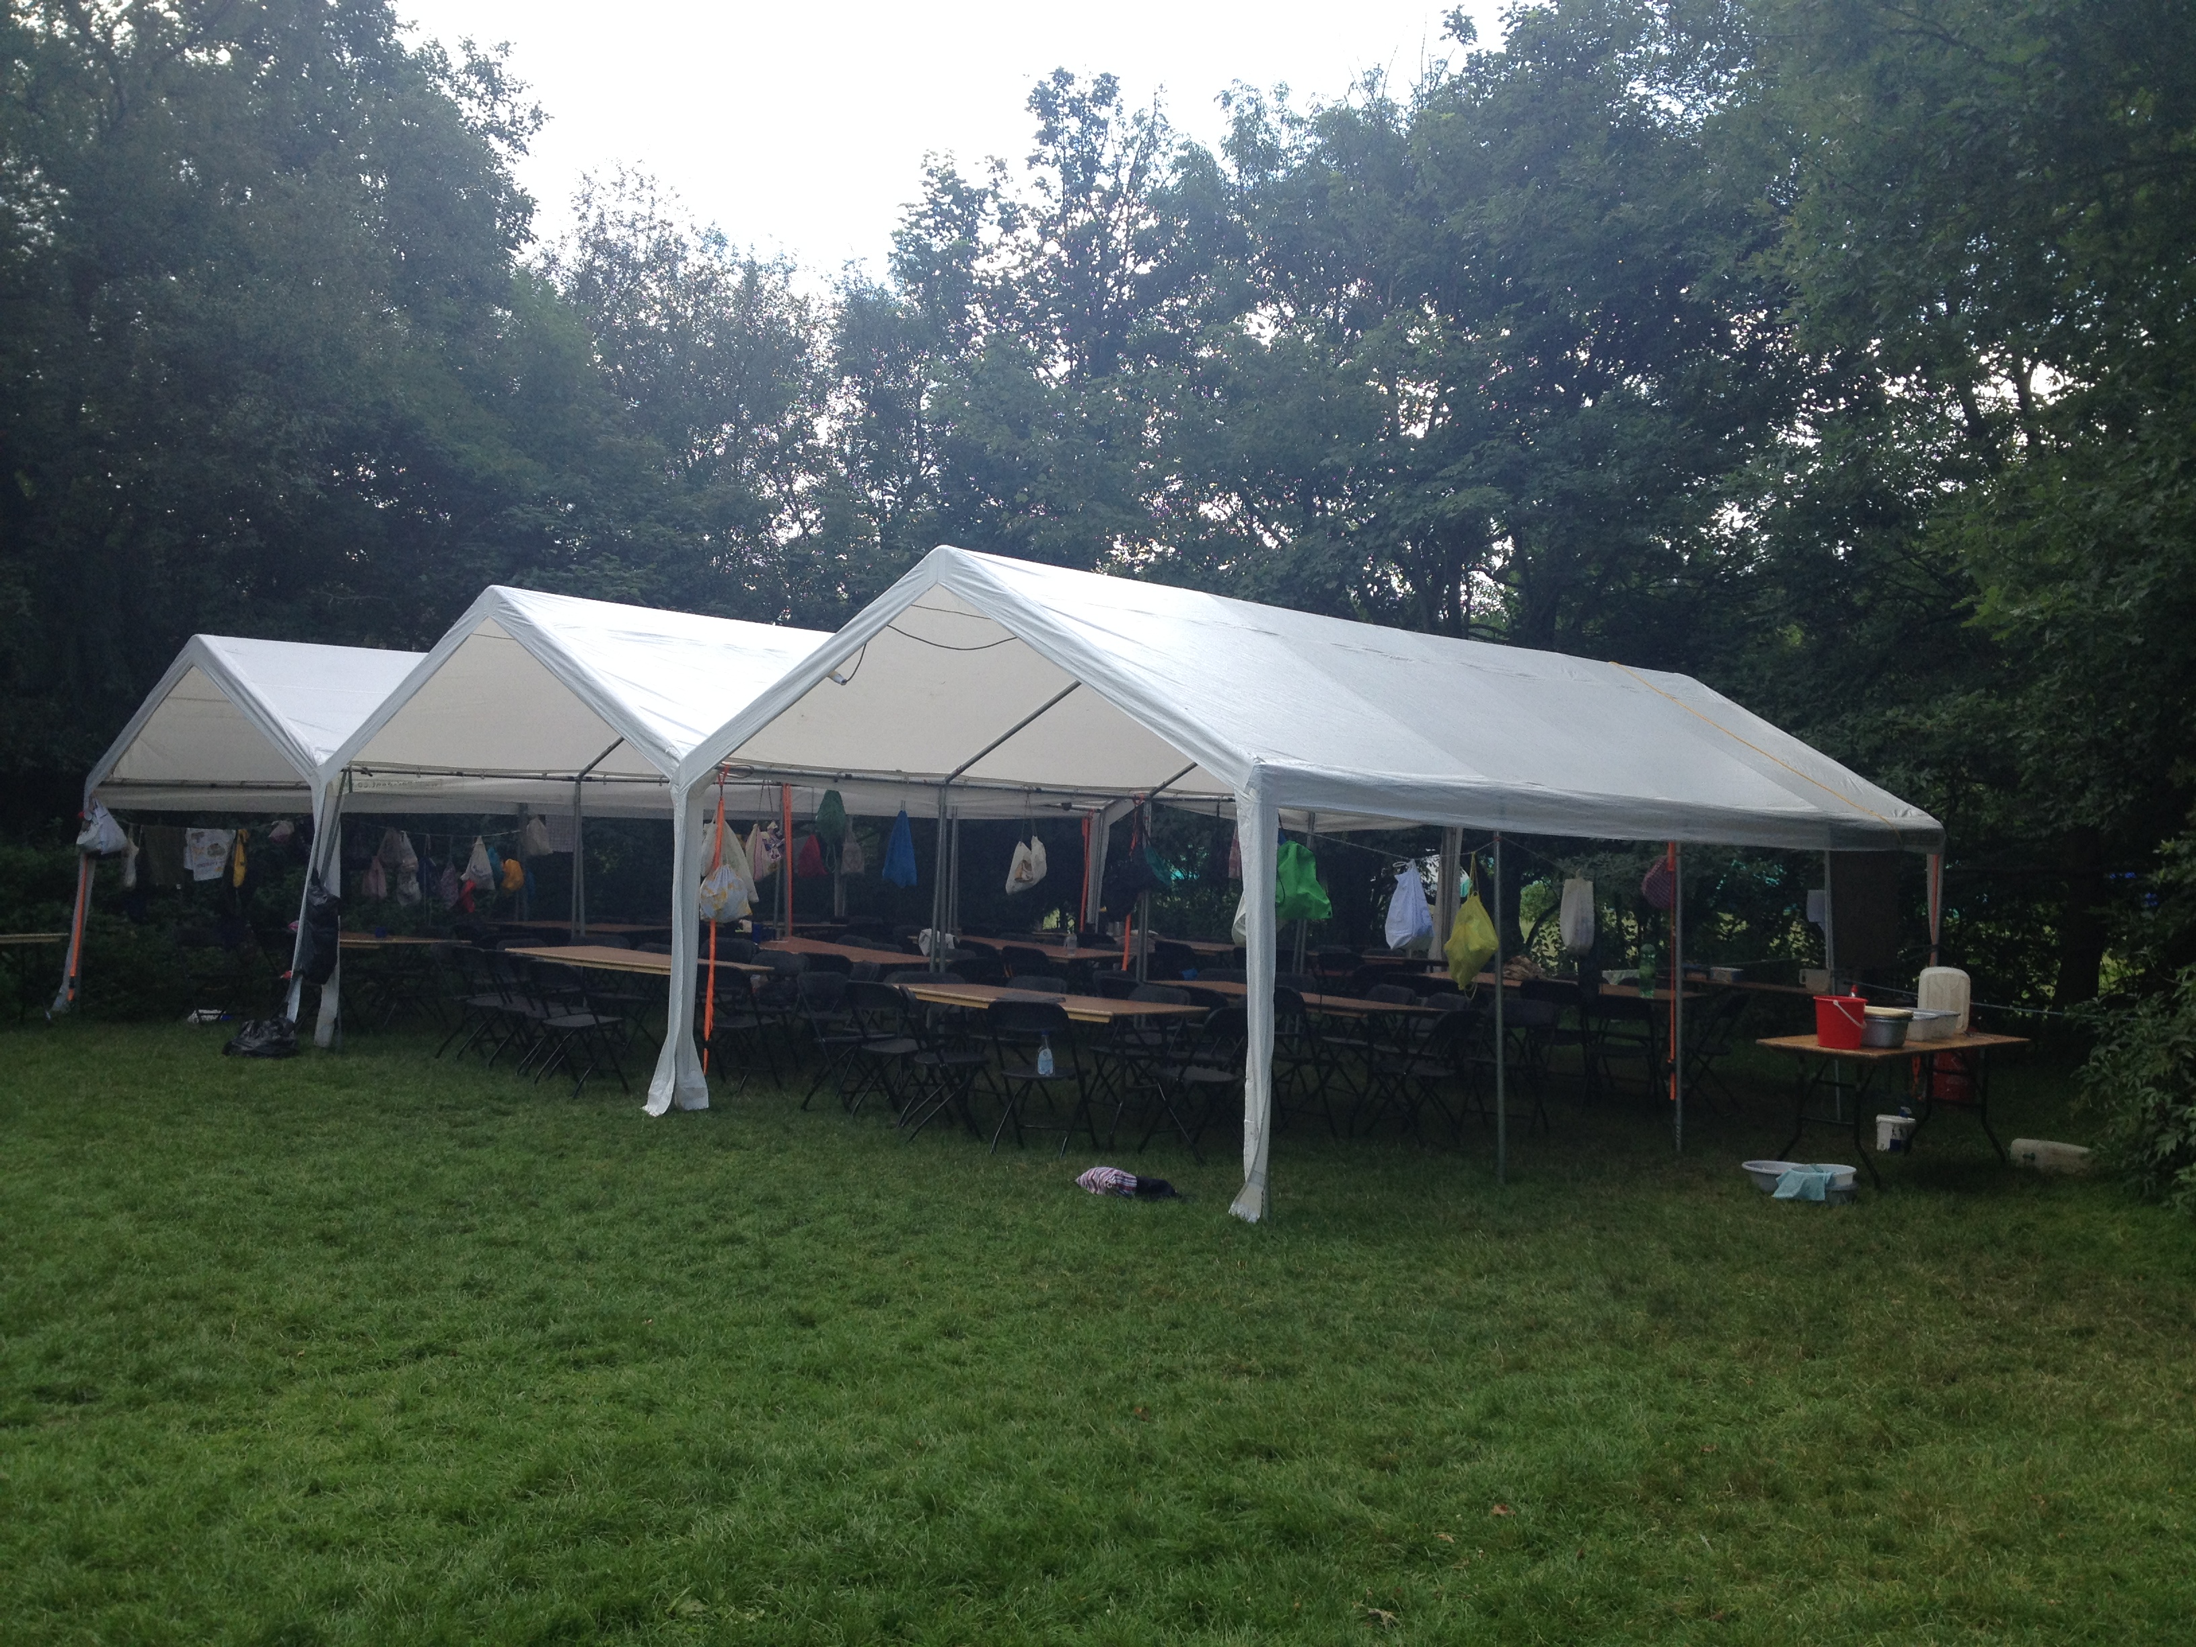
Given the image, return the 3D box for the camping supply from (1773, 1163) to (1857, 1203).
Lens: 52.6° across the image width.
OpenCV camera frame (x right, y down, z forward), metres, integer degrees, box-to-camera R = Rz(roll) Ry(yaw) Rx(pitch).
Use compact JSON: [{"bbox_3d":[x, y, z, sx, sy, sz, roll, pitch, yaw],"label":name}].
[{"bbox_3d":[3.633,1.813,11.153,0.380,0.165,0.360,1,-2,0],"label":"camping supply"}]

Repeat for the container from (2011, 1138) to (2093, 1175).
[{"bbox_3d":[5.420,1.864,12.603,0.480,0.190,0.280,0,-2,24],"label":"container"}]

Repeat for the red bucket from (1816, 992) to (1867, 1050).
[{"bbox_3d":[3.999,1.069,11.954,0.290,0.275,0.290,0,-2,37],"label":"red bucket"}]

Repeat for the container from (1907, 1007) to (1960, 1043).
[{"bbox_3d":[4.822,1.172,12.852,0.300,0.140,0.360,3,-3,-44],"label":"container"}]

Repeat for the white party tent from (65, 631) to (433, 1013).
[{"bbox_3d":[-4.748,0.159,21.233,4.150,3.100,8.050,-1,-2,42],"label":"white party tent"}]

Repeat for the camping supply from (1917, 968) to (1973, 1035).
[{"bbox_3d":[5.018,1.035,13.156,0.290,0.400,0.220,0,-2,20],"label":"camping supply"}]

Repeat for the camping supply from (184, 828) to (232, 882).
[{"bbox_3d":[-8.173,0.292,20.400,0.080,0.500,0.440,-1,-2,42],"label":"camping supply"}]

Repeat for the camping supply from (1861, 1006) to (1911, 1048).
[{"bbox_3d":[4.316,1.118,12.153,0.300,0.205,0.300,1,-2,0],"label":"camping supply"}]

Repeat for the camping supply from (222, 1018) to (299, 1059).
[{"bbox_3d":[-5.686,1.422,15.104,0.500,0.260,0.420,2,-2,-20],"label":"camping supply"}]

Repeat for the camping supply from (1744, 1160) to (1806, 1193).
[{"bbox_3d":[3.491,1.822,11.452,0.340,0.140,0.340,1,-2,0],"label":"camping supply"}]

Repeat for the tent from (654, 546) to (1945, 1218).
[{"bbox_3d":[1.849,0.272,14.185,4.150,3.100,8.050,-1,-2,41],"label":"tent"}]

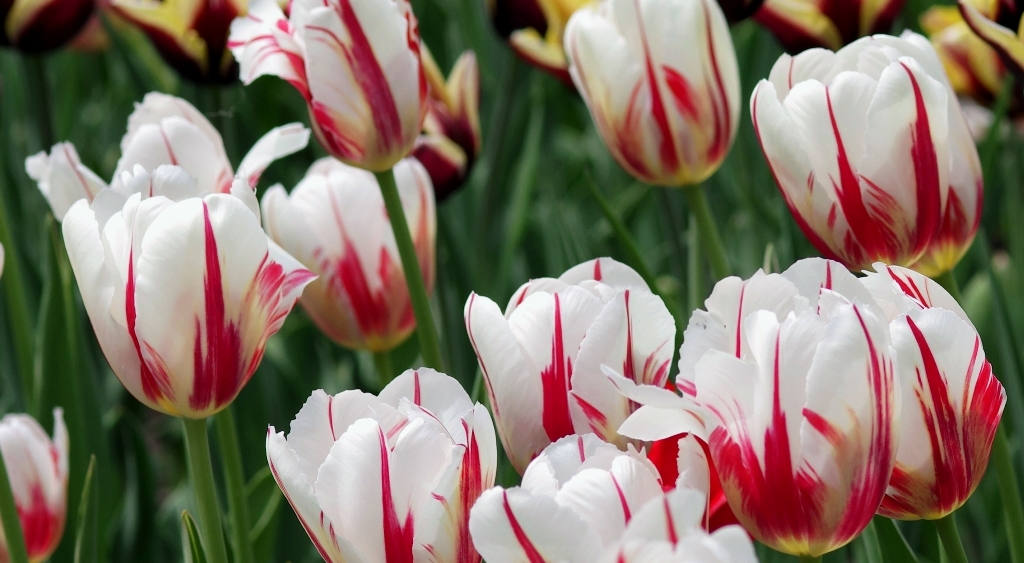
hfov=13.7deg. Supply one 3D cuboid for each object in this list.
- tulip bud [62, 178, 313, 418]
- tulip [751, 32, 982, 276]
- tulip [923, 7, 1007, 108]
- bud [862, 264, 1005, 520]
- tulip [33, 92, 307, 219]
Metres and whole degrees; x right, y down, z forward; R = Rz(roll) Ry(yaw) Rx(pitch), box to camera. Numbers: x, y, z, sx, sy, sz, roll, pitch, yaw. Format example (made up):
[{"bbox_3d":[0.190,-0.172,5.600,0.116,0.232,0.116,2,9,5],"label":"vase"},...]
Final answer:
[{"bbox_3d":[-0.103,0.005,1.350,0.076,0.069,0.068,-5,17,0],"label":"tulip bud"},{"bbox_3d":[0.115,-0.040,1.380,0.071,0.072,0.069,-12,17,0],"label":"tulip"},{"bbox_3d":[0.218,-0.107,2.050,0.050,0.053,0.050,0,17,0],"label":"tulip"},{"bbox_3d":[0.135,0.037,1.380,0.054,0.073,0.056,-9,17,0],"label":"bud"},{"bbox_3d":[-0.124,-0.025,1.550,0.098,0.075,0.085,-6,17,0],"label":"tulip"}]

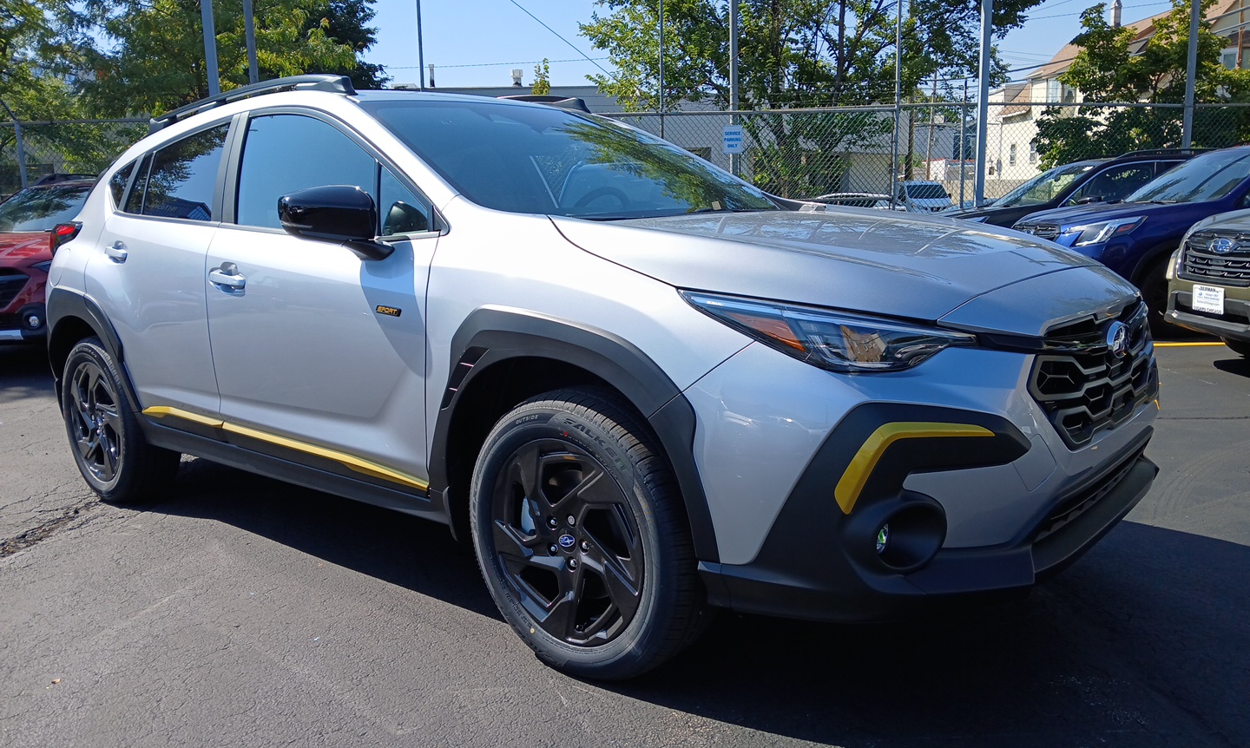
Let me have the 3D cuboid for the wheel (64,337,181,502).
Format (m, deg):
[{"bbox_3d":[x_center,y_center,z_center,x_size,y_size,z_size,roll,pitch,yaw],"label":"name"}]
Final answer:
[{"bbox_3d":[-2.131,0.180,3.965,0.700,0.700,0.230,6,11,40],"label":"wheel"}]

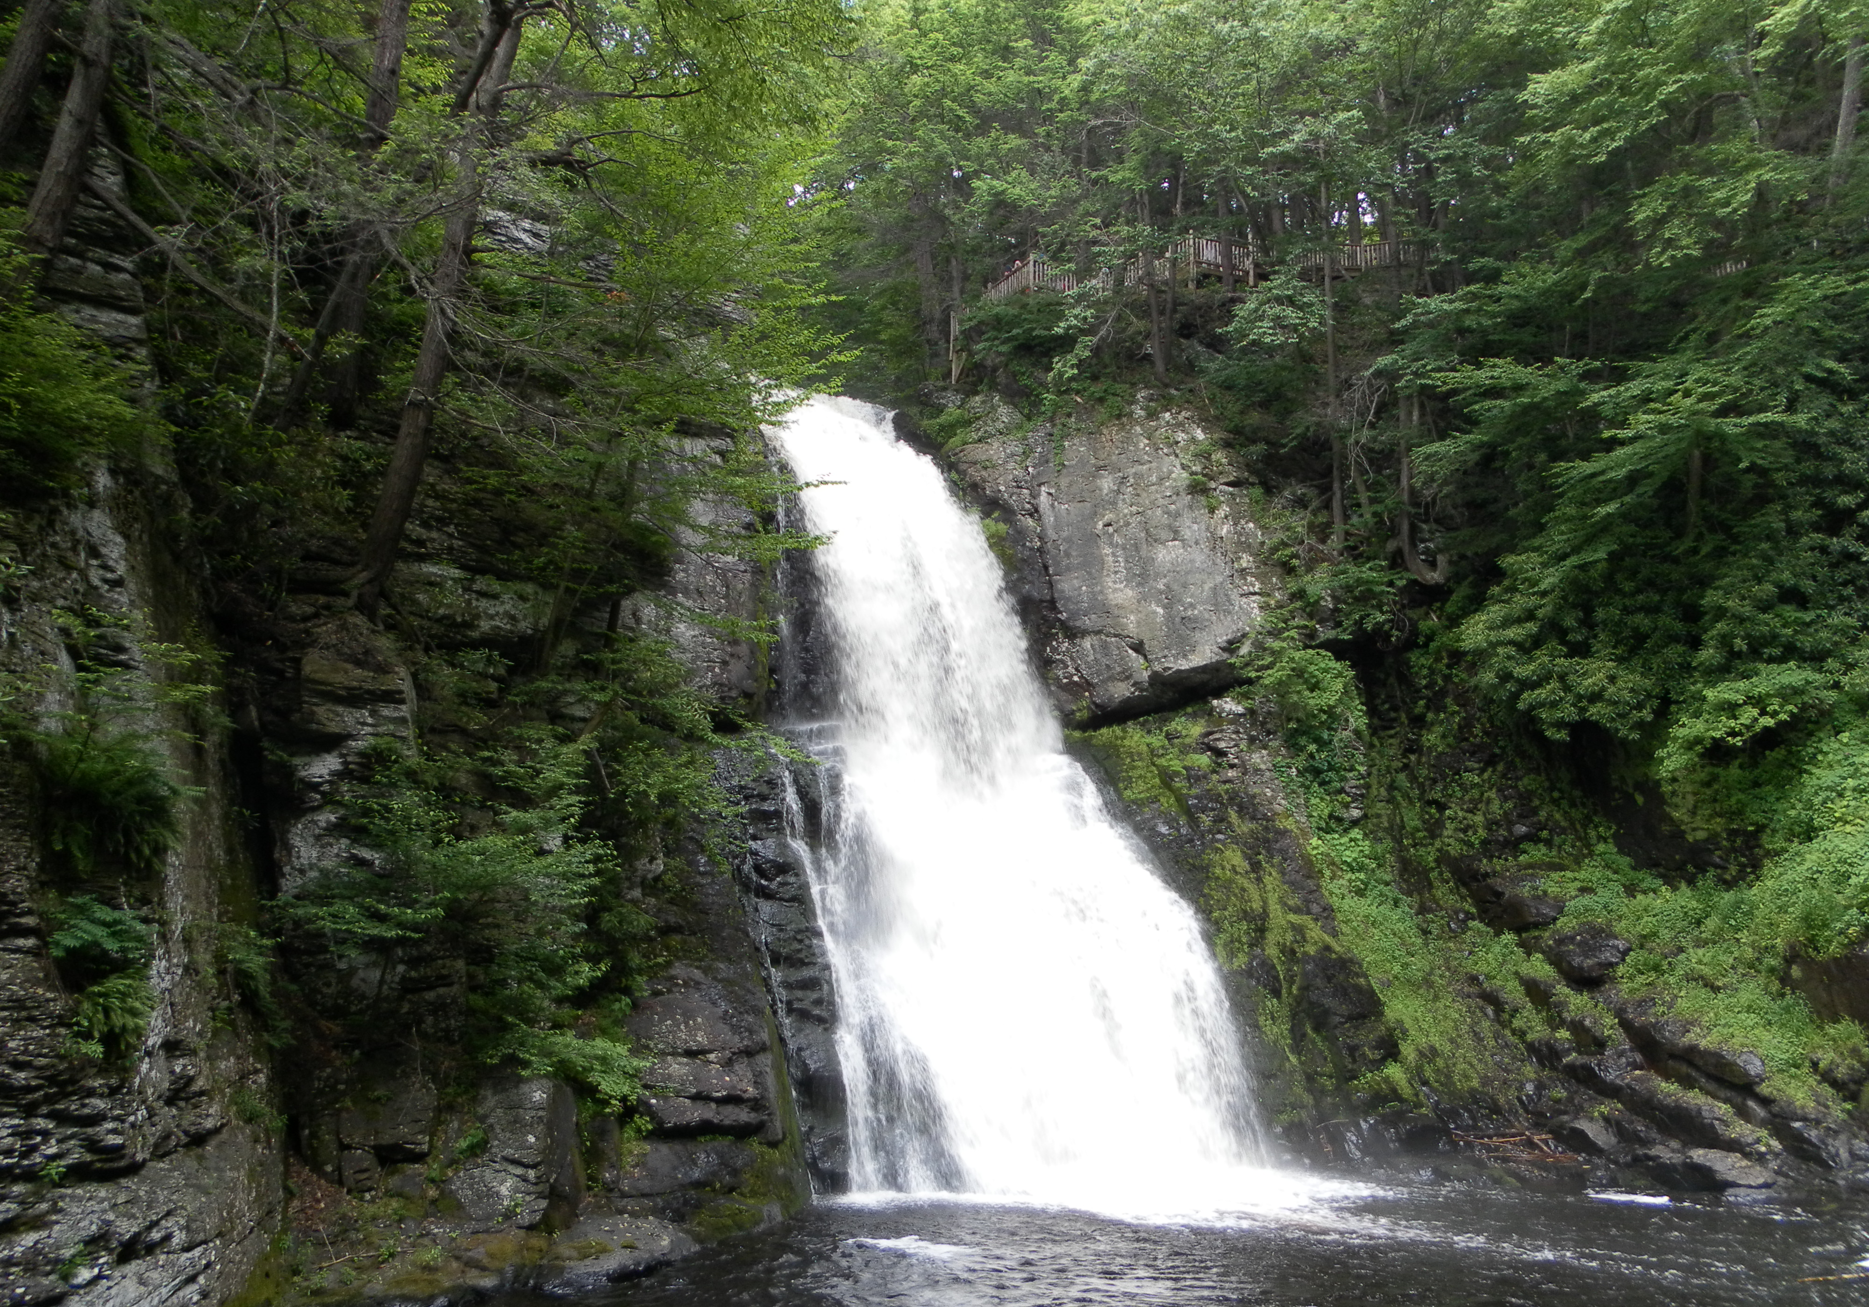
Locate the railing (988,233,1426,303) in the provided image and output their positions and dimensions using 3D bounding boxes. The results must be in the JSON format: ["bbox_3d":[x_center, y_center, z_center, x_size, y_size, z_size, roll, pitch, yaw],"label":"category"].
[{"bbox_3d":[9.685,-13.896,54.500,15.900,1.800,2.200,0,-14,0],"label":"railing"}]

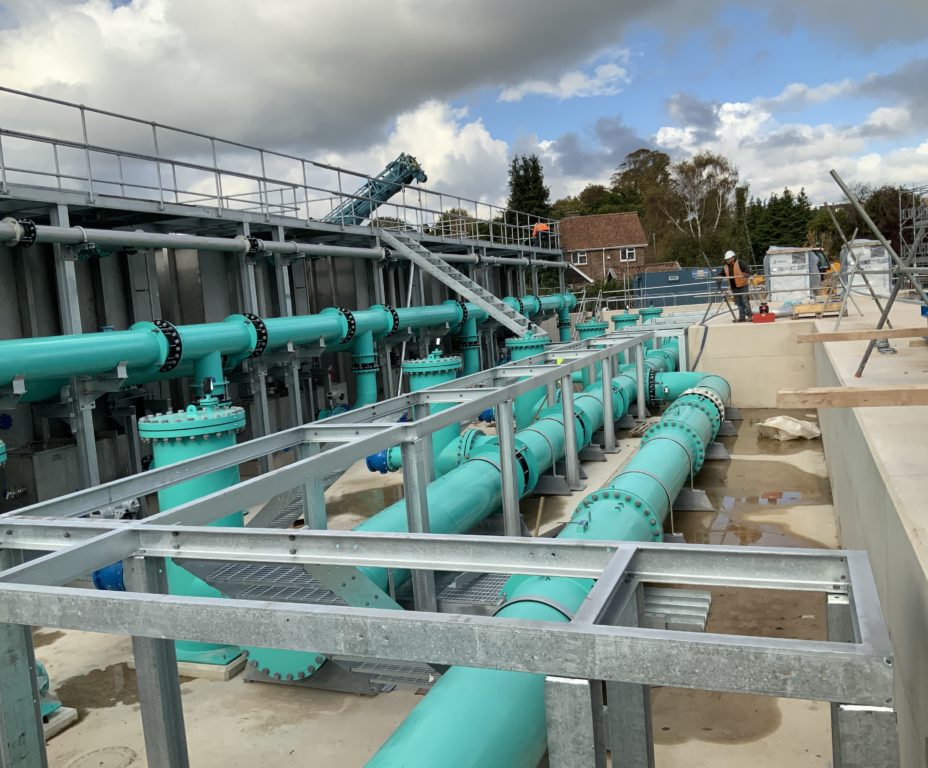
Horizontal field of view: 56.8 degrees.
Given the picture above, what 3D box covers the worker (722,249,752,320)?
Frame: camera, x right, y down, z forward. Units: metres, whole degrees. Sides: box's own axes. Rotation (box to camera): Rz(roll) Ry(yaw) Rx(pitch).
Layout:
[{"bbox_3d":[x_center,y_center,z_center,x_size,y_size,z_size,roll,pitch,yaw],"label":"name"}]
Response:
[{"bbox_3d":[6.772,-2.424,21.281,0.680,1.760,0.520,-1,7,34],"label":"worker"}]

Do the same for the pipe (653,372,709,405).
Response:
[{"bbox_3d":[5.117,0.090,19.731,1.250,0.710,0.710,-2,6,21],"label":"pipe"}]

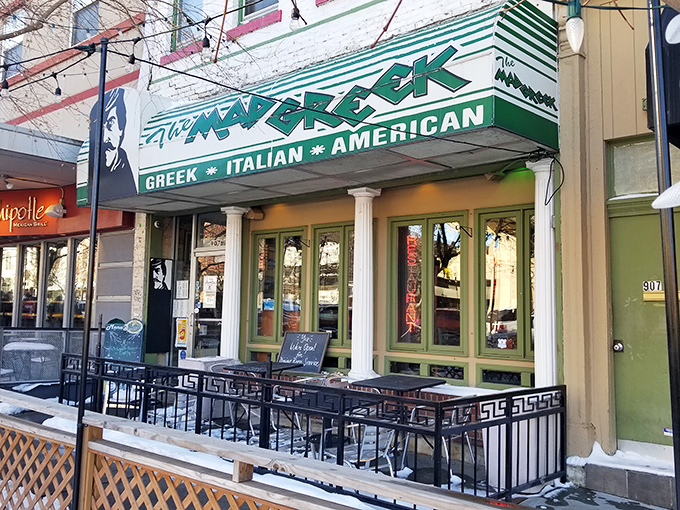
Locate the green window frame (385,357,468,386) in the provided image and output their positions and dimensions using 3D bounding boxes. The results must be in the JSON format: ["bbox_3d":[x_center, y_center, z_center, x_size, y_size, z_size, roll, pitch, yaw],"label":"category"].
[{"bbox_3d":[1.080,1.484,6.535,1.162,0.284,0.100,-3,-8,33],"label":"green window frame"}]

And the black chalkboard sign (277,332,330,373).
[{"bbox_3d":[-0.482,1.288,6.761,0.690,0.545,0.035,-2,-30,30],"label":"black chalkboard sign"}]

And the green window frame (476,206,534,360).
[{"bbox_3d":[2.144,0.309,5.973,1.156,1.820,0.100,-3,-8,33],"label":"green window frame"}]

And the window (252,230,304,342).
[{"bbox_3d":[-0.883,0.451,7.331,1.059,1.658,0.100,-3,-7,34],"label":"window"}]

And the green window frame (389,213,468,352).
[{"bbox_3d":[1.027,0.337,6.030,1.033,1.644,0.100,-3,-7,34],"label":"green window frame"}]

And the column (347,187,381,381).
[{"bbox_3d":[0.290,0.360,6.605,0.310,2.439,0.310,-3,-8,33],"label":"column"}]

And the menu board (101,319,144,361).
[{"bbox_3d":[-2.968,1.470,7.050,0.530,1.180,0.400,2,-6,-10],"label":"menu board"}]

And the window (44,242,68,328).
[{"bbox_3d":[-5.749,0.642,10.326,0.851,1.876,0.100,-3,-7,34],"label":"window"}]

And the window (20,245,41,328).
[{"bbox_3d":[-6.630,0.706,10.924,0.856,1.918,0.100,-3,-7,34],"label":"window"}]

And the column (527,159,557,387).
[{"bbox_3d":[2.164,0.222,5.375,0.270,2.432,0.290,-3,-8,33],"label":"column"}]

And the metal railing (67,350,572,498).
[{"bbox_3d":[-0.854,1.698,5.751,6.130,0.870,1.500,-3,-7,34],"label":"metal railing"}]

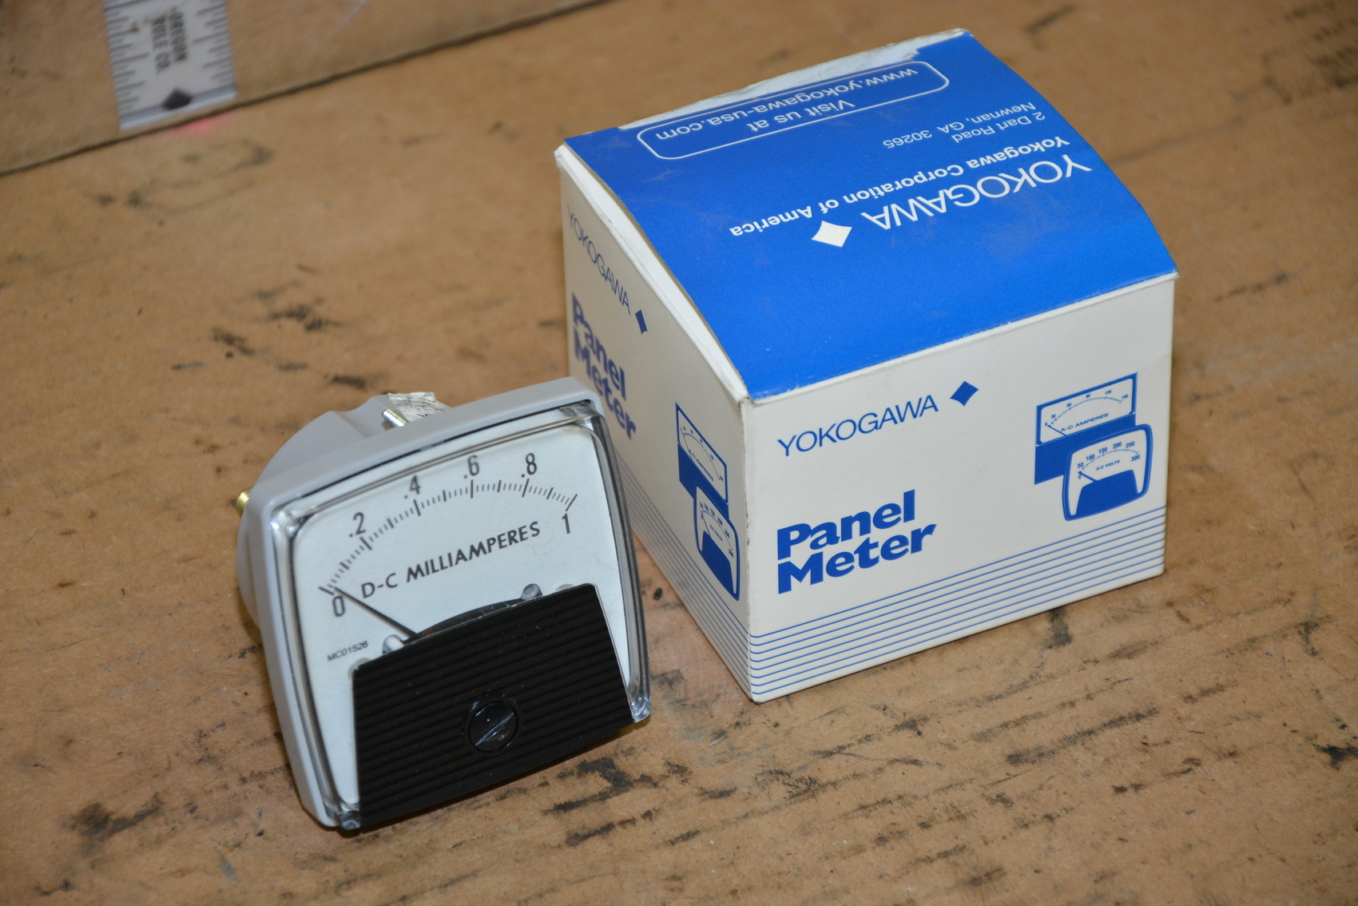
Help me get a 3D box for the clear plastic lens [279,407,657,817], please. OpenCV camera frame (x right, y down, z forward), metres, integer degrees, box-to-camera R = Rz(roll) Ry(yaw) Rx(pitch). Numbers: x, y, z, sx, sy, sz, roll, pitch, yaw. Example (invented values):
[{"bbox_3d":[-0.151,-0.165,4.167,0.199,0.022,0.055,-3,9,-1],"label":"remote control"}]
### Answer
[{"bbox_3d":[-0.037,0.027,1.012,0.064,0.065,0.009,-20,32,-21],"label":"clear plastic lens"}]

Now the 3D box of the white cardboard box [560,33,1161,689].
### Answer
[{"bbox_3d":[0.033,-0.017,1.061,0.081,0.070,0.082,-16,40,-18],"label":"white cardboard box"}]

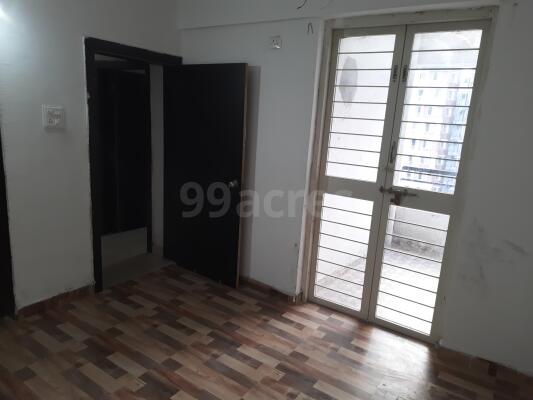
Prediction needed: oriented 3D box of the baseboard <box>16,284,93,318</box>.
[{"bbox_3d":[-1.664,0.816,2.985,0.018,0.080,0.612,11,14,31],"label":"baseboard"}]

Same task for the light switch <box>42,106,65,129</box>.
[{"bbox_3d":[-1.550,-0.607,2.699,0.038,0.152,0.140,11,14,31],"label":"light switch"}]

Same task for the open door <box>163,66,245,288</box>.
[{"bbox_3d":[-0.604,-0.227,3.515,0.926,2.010,0.040,11,14,31],"label":"open door"}]

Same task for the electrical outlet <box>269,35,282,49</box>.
[{"bbox_3d":[0.074,-1.304,3.058,0.108,0.095,0.022,11,14,31],"label":"electrical outlet"}]

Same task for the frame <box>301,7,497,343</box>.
[{"bbox_3d":[0.878,-0.150,2.831,1.162,2.316,0.110,11,14,31],"label":"frame"}]

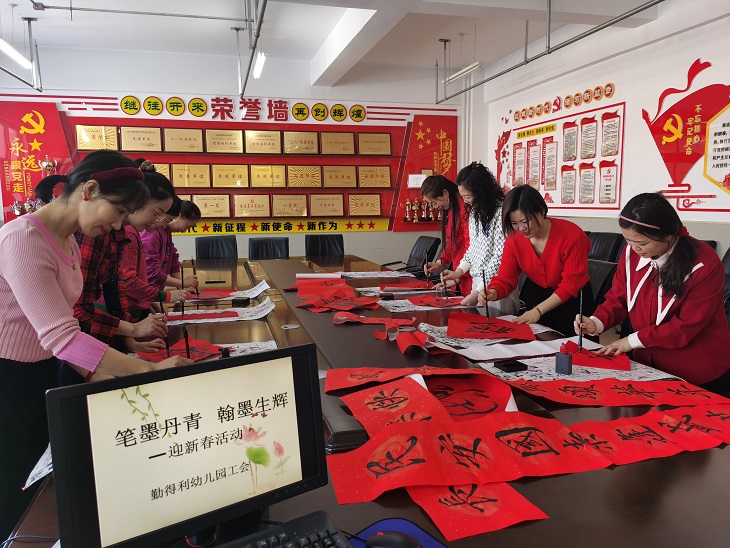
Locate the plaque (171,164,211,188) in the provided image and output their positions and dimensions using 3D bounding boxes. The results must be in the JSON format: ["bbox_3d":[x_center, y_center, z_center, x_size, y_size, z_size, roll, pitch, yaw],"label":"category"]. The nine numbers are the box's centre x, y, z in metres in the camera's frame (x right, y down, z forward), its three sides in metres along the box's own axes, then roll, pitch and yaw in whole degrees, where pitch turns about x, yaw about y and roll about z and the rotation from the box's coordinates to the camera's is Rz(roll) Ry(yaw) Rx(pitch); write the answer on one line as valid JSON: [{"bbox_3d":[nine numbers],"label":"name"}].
[{"bbox_3d":[-2.700,-1.513,8.838,0.580,0.380,0.030,-2,8,-15],"label":"plaque"}]

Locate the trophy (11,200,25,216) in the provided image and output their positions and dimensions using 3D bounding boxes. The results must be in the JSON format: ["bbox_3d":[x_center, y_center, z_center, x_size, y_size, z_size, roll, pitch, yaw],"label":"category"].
[{"bbox_3d":[-5.006,-0.886,8.205,0.200,0.360,0.180,-2,8,-15],"label":"trophy"}]

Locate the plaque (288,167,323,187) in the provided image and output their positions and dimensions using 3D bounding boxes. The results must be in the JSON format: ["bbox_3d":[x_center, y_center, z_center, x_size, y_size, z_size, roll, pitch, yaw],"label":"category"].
[{"bbox_3d":[-1.005,-1.634,9.570,0.585,0.385,0.030,-2,7,-14],"label":"plaque"}]

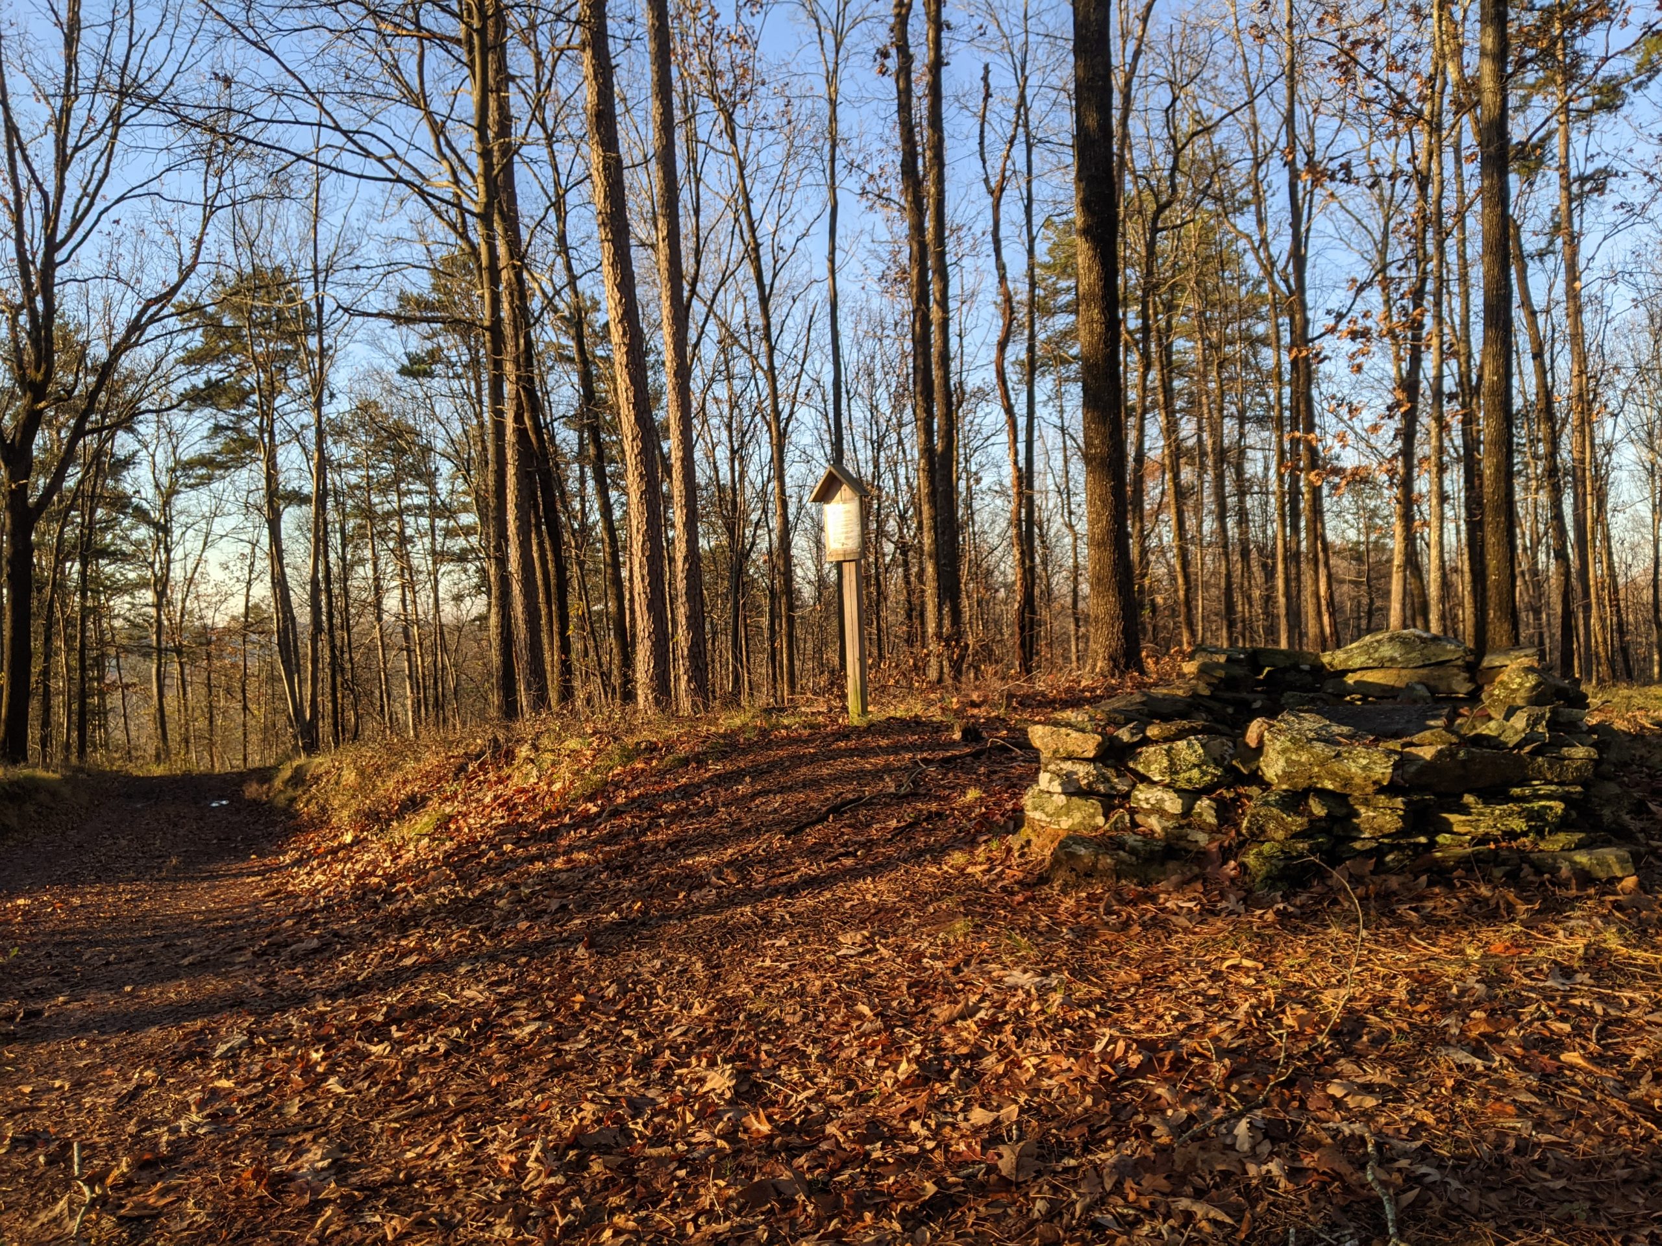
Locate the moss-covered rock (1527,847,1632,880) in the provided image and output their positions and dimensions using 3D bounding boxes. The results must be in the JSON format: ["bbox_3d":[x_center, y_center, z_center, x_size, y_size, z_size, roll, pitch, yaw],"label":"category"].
[{"bbox_3d":[3.112,0.989,5.380,0.410,0.130,0.280,-1,1,10],"label":"moss-covered rock"}]

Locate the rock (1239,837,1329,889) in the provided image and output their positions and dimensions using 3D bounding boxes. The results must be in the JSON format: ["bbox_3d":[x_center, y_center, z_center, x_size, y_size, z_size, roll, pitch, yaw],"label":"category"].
[{"bbox_3d":[1.765,0.933,5.050,0.336,0.195,0.280,-2,1,5],"label":"rock"}]

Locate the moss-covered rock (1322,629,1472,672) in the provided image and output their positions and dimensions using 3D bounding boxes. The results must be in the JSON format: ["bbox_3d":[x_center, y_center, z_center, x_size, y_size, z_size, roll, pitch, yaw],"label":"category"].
[{"bbox_3d":[2.973,0.146,6.800,0.757,0.222,0.500,-2,1,5],"label":"moss-covered rock"}]

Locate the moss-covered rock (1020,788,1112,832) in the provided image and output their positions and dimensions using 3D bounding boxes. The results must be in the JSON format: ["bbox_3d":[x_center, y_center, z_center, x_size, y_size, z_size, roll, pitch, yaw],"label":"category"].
[{"bbox_3d":[0.943,0.753,5.200,0.336,0.161,0.290,-2,1,5],"label":"moss-covered rock"}]

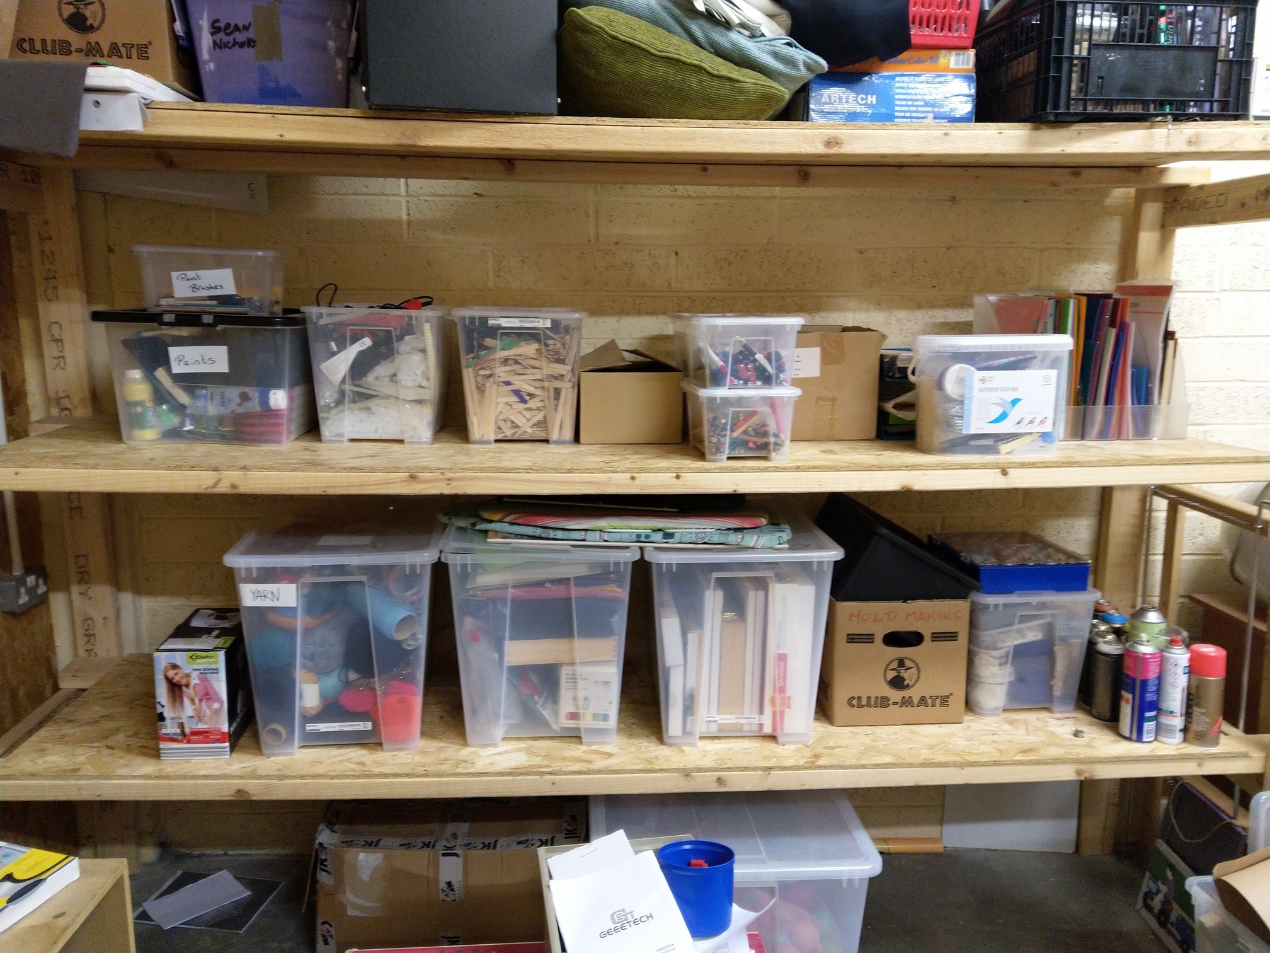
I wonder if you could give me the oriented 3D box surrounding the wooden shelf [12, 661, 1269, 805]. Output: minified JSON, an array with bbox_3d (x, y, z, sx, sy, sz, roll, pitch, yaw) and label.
[{"bbox_3d":[-0.018,0.541,2.078,2.490,0.065,0.630,0,8,-2],"label":"wooden shelf"}]

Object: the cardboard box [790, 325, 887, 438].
[{"bbox_3d":[0.422,-0.218,2.095,0.207,0.239,0.220,0,10,-3],"label":"cardboard box"}]

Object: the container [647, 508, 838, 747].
[{"bbox_3d":[0.196,0.287,2.036,0.389,0.422,0.566,0,10,-3],"label":"container"}]

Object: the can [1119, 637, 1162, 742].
[{"bbox_3d":[1.052,0.434,1.907,0.067,0.216,0.067,1,10,0],"label":"can"}]

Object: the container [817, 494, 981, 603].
[{"bbox_3d":[0.568,0.223,2.116,0.260,0.180,0.370,31,6,-6],"label":"container"}]

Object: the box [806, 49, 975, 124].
[{"bbox_3d":[0.462,-0.701,1.718,0.295,0.125,0.220,0,8,-3],"label":"box"}]

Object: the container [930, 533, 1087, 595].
[{"bbox_3d":[0.831,0.191,2.074,0.252,0.067,0.277,-1,10,-7],"label":"container"}]

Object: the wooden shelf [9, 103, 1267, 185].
[{"bbox_3d":[0.019,-0.645,1.833,2.460,0.070,0.620,0,12,-3],"label":"wooden shelf"}]

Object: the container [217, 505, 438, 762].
[{"bbox_3d":[-0.603,0.308,2.017,0.390,0.420,0.560,-1,8,-7],"label":"container"}]

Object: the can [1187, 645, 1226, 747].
[{"bbox_3d":[1.143,0.437,1.845,0.064,0.204,0.064,0,10,0],"label":"can"}]

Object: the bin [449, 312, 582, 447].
[{"bbox_3d":[-0.256,-0.225,2.067,0.280,0.280,0.390,0,8,-5],"label":"bin"}]

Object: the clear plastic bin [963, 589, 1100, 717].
[{"bbox_3d":[0.838,0.344,2.120,0.282,0.286,0.390,0,10,-3],"label":"clear plastic bin"}]

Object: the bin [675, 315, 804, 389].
[{"bbox_3d":[0.193,-0.237,1.768,0.190,0.140,0.280,-1,8,-7],"label":"bin"}]

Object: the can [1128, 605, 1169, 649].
[{"bbox_3d":[1.102,0.395,2.005,0.066,0.230,0.066,0,10,0],"label":"can"}]

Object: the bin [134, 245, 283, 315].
[{"bbox_3d":[-0.931,-0.426,2.017,0.280,0.140,0.190,-2,9,-13],"label":"bin"}]

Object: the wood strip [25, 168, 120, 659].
[{"bbox_3d":[-1.336,-0.130,2.202,0.100,1.170,0.046,0,10,-3],"label":"wood strip"}]

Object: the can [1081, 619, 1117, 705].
[{"bbox_3d":[1.021,0.407,2.035,0.066,0.195,0.066,0,10,0],"label":"can"}]

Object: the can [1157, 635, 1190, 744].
[{"bbox_3d":[1.108,0.438,1.887,0.052,0.216,0.052,1,10,0],"label":"can"}]

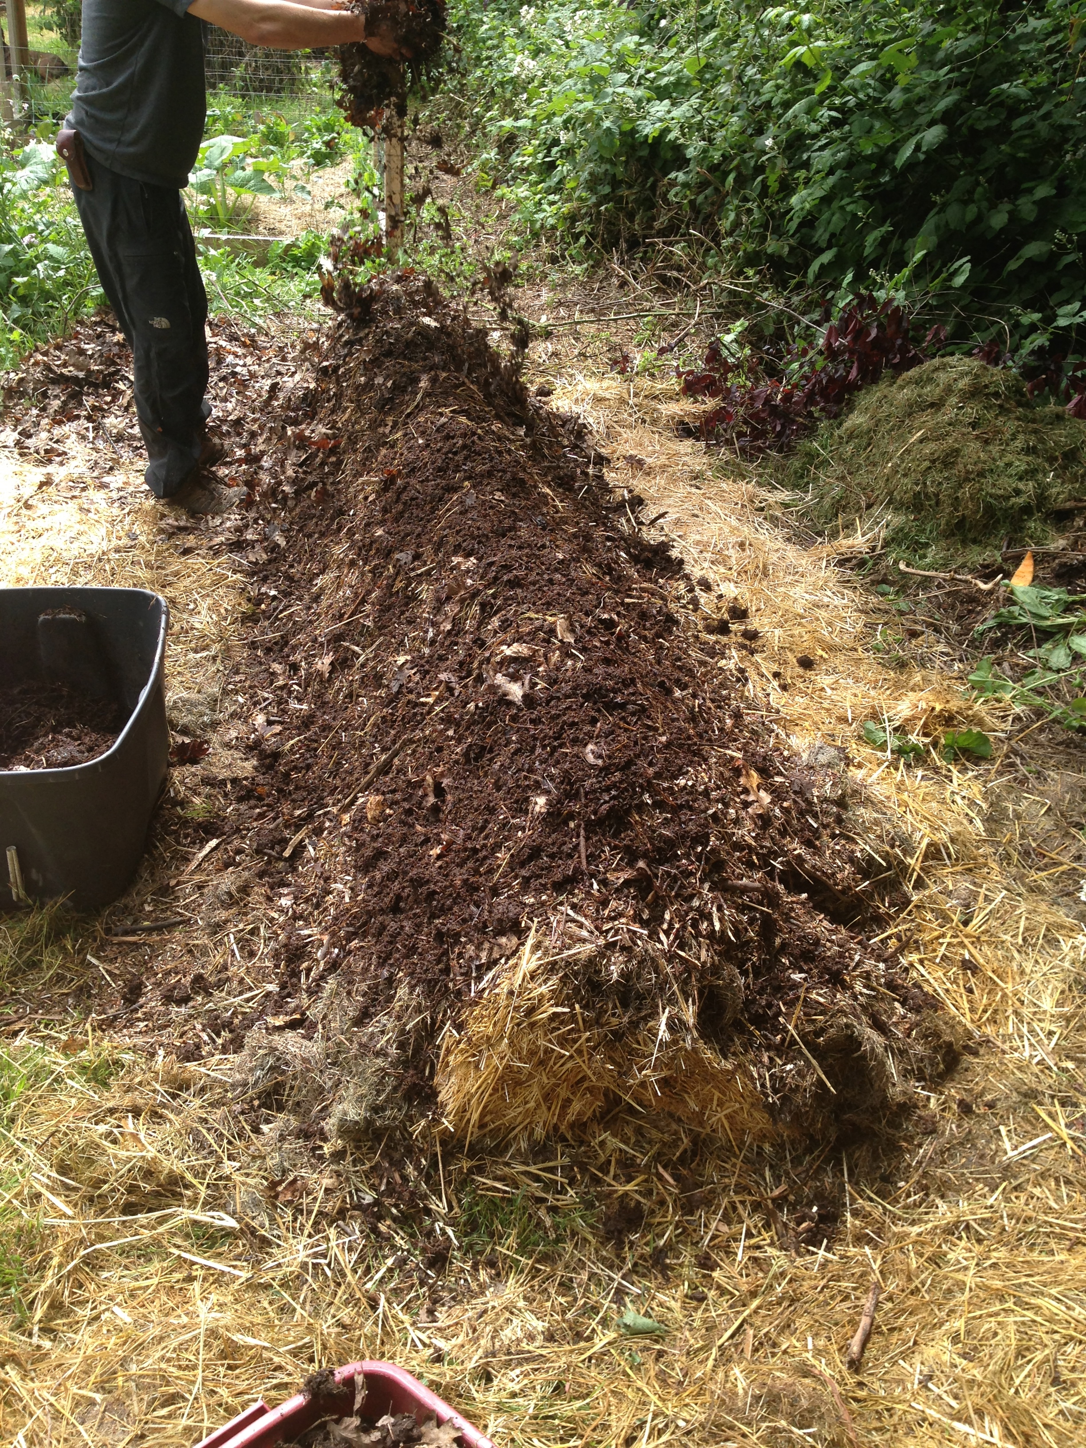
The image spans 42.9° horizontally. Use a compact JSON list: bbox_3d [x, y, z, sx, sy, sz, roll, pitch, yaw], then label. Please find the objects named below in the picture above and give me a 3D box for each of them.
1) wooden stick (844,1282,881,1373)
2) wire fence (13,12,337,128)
[{"bbox_3d":[0.380,0.709,1.632,0.020,0.016,0.134,14,32,19],"label":"wooden stick"},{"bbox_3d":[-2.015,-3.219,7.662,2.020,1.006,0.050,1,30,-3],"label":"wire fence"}]

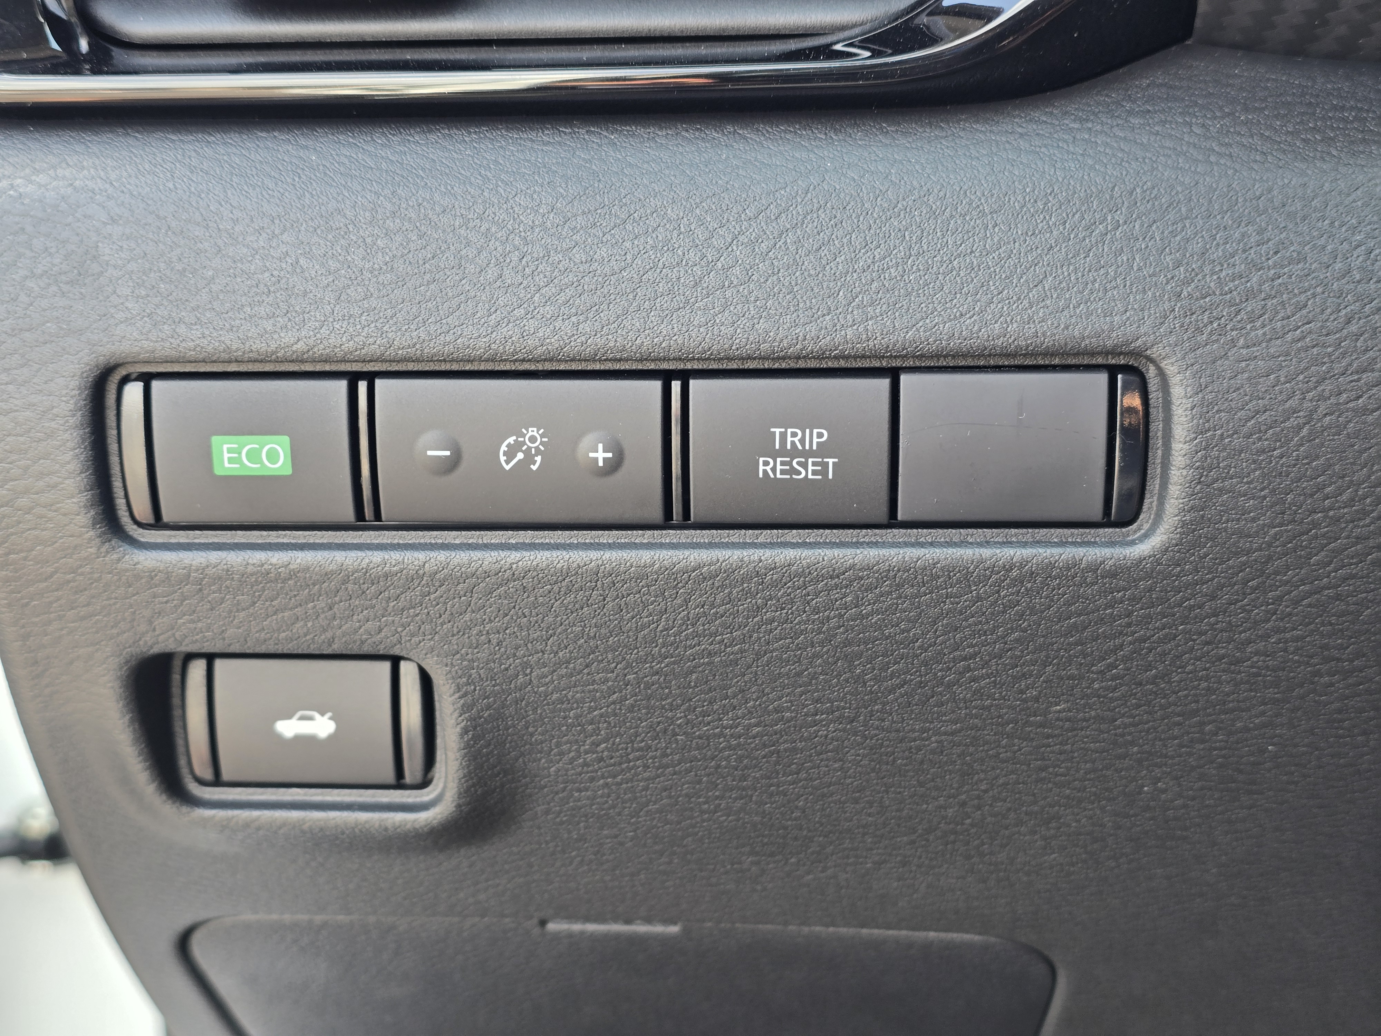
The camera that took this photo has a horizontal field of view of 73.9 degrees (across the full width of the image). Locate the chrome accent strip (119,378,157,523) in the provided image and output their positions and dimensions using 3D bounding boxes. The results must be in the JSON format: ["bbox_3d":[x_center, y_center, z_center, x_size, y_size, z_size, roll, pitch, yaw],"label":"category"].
[{"bbox_3d":[-0.091,-0.011,0.151,0.004,0.024,0.004,0,6,2],"label":"chrome accent strip"}]

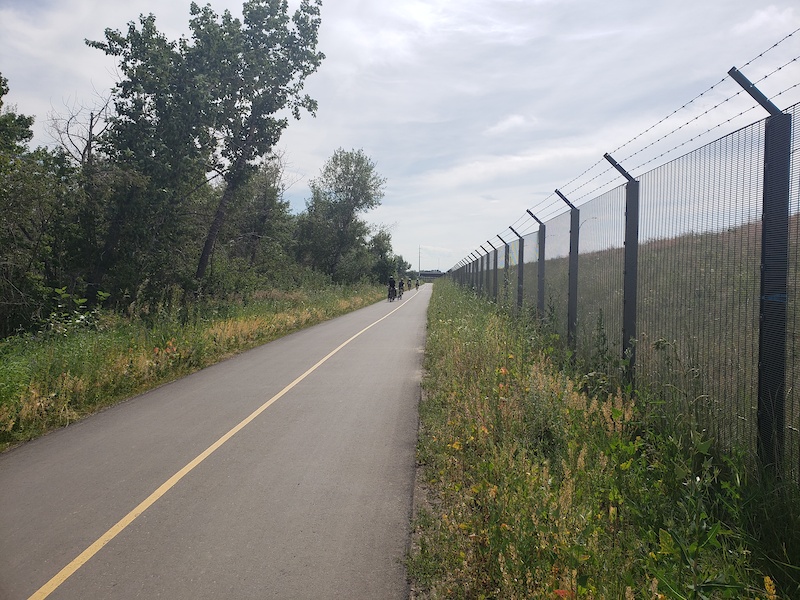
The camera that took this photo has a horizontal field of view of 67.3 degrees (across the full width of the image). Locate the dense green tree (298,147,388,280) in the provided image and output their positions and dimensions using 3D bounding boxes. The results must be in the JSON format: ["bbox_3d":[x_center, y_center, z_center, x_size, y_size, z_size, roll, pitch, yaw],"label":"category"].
[{"bbox_3d":[-4.160,-5.700,42.000,6.300,9.800,6.000,0,2,0],"label":"dense green tree"}]

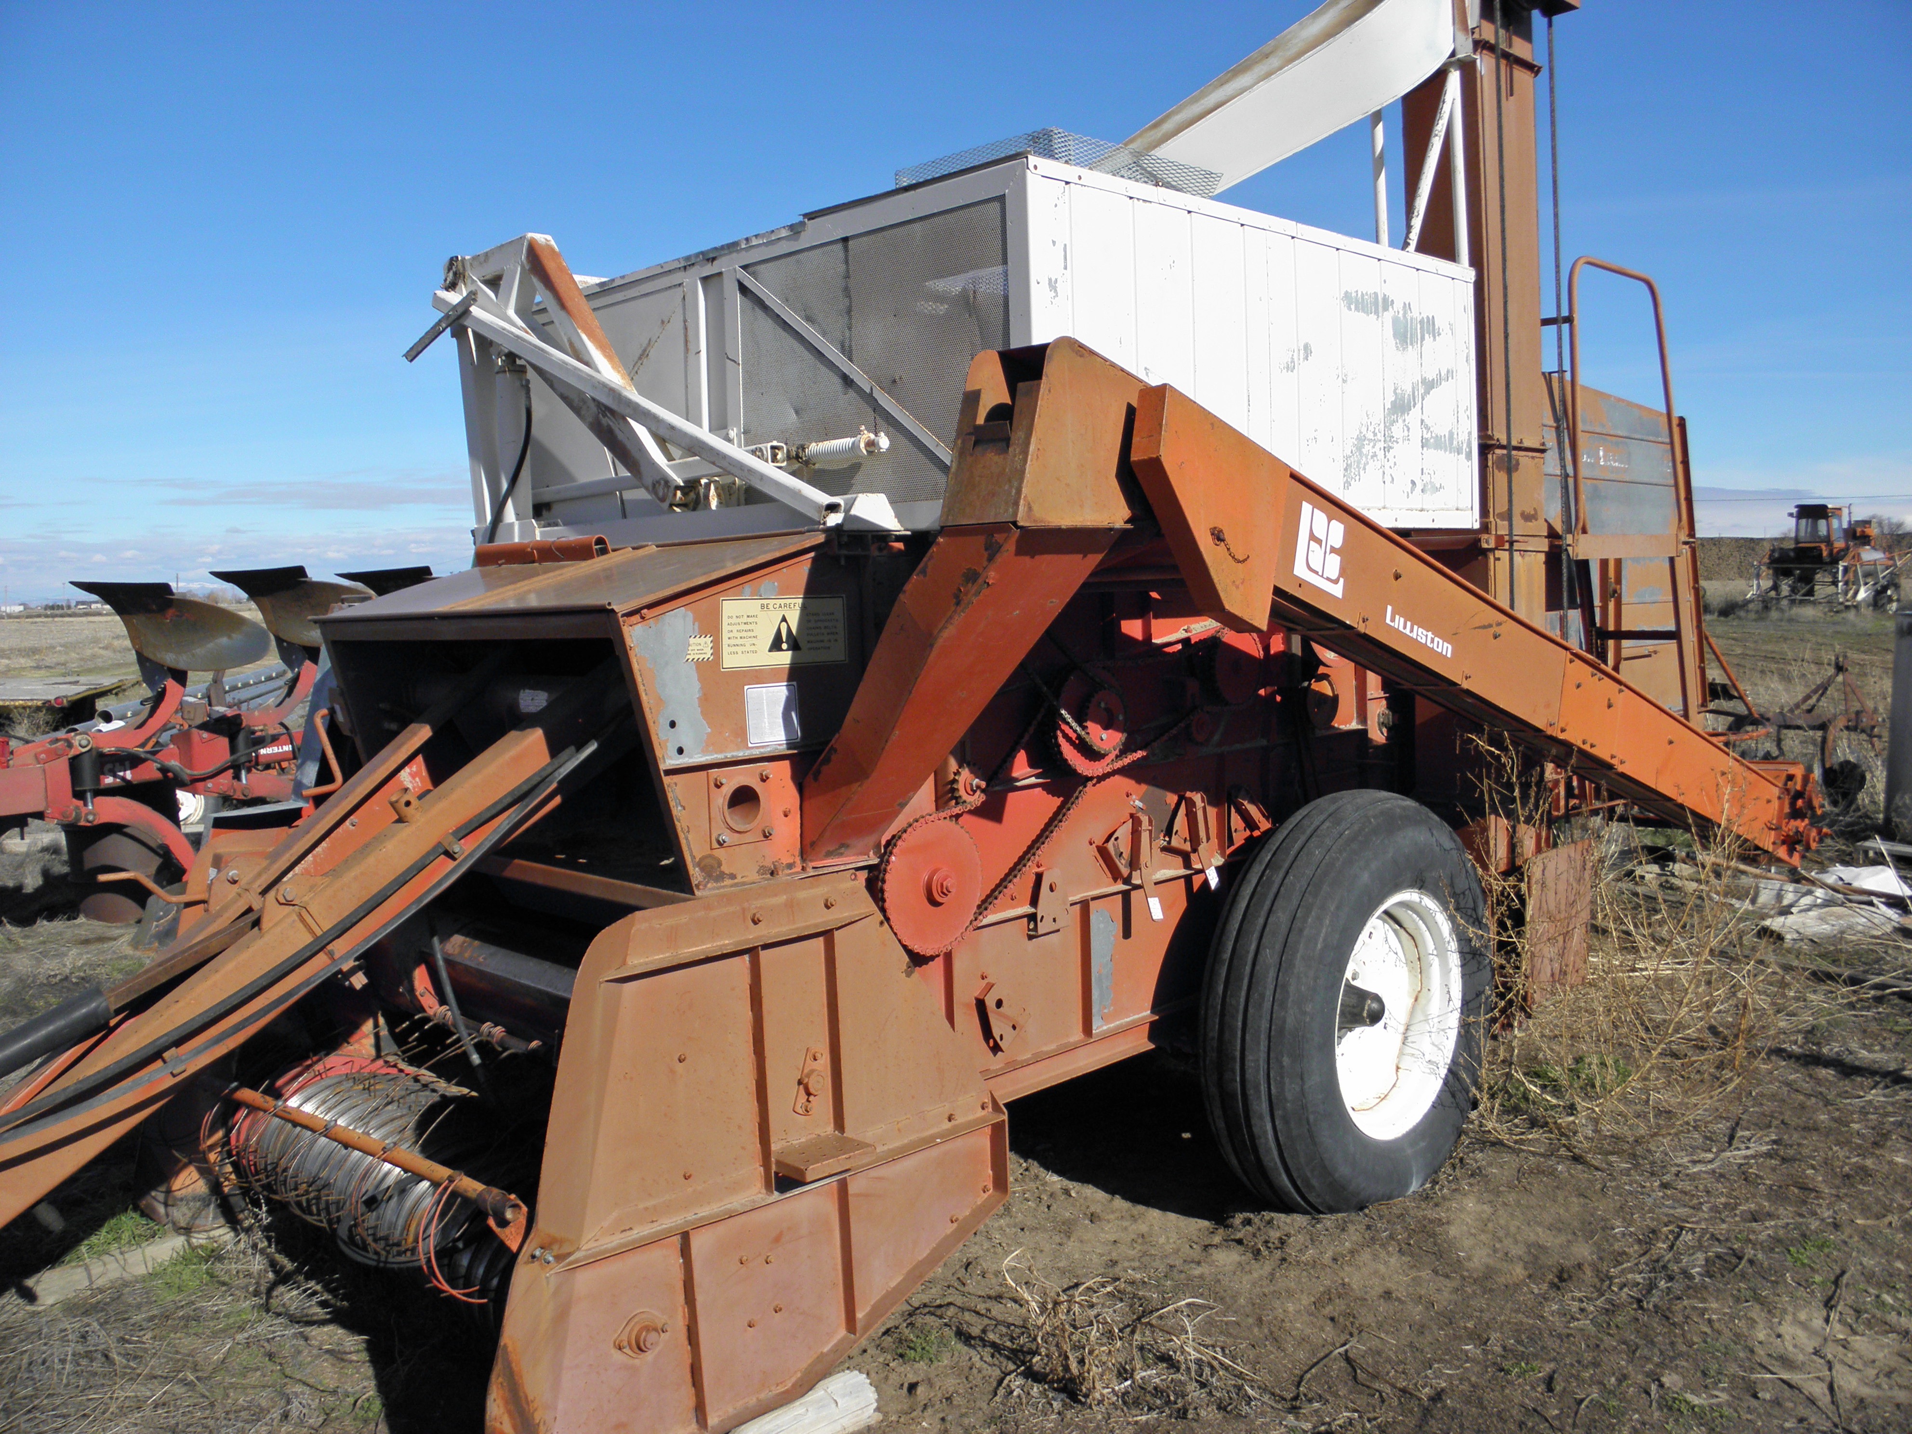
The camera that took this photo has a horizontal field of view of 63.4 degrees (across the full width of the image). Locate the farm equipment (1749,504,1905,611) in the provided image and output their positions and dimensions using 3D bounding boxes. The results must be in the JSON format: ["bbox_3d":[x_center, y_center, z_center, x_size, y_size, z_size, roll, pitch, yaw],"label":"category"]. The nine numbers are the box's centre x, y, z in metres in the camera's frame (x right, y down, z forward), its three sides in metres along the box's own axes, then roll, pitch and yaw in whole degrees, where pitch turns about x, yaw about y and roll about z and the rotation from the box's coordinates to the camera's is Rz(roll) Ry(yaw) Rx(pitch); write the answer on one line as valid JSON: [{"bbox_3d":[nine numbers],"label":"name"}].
[{"bbox_3d":[35.443,-6.480,63.000,5.400,4.200,3.700,-5,6,-37],"label":"farm equipment"}]

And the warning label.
[{"bbox_3d":[-0.306,-0.154,2.797,0.005,0.127,0.291,3,7,44],"label":"warning label"}]

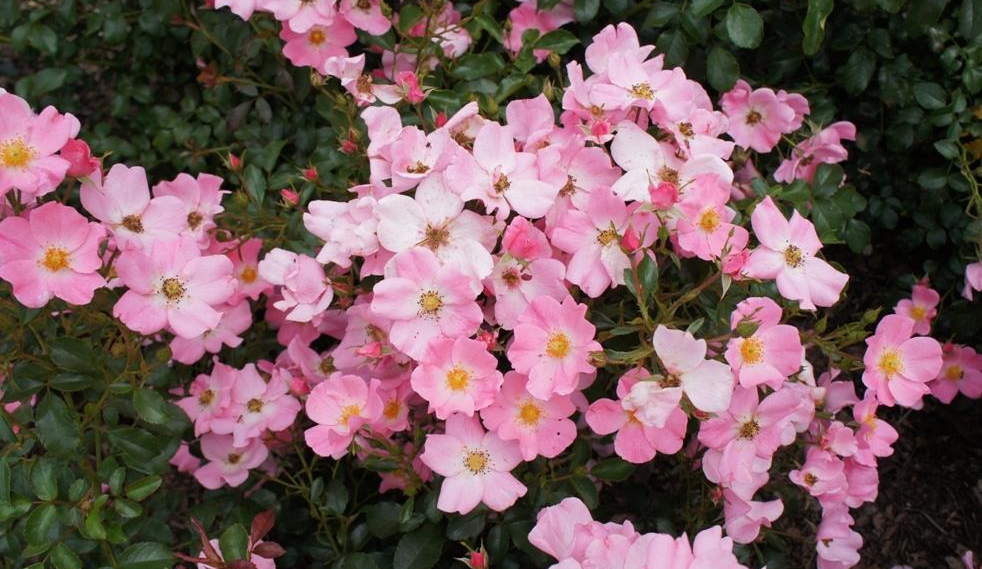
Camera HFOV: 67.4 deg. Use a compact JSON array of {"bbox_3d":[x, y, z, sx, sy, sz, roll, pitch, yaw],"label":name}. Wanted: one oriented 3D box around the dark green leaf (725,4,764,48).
[{"bbox_3d":[0.265,-0.270,0.770,0.037,0.010,0.050,-17,59,-4],"label":"dark green leaf"}]

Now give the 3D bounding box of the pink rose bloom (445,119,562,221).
[{"bbox_3d":[0.010,-0.078,0.505,0.075,0.032,0.066,-4,66,-5],"label":"pink rose bloom"}]

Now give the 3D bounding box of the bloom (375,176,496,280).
[{"bbox_3d":[-0.038,-0.037,0.500,0.081,0.034,0.076,0,69,0],"label":"bloom"}]

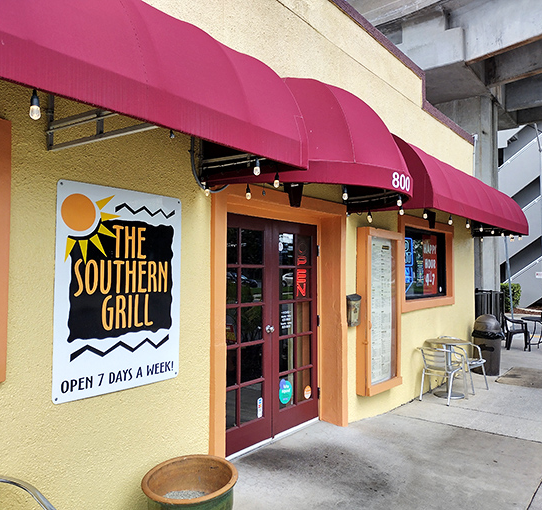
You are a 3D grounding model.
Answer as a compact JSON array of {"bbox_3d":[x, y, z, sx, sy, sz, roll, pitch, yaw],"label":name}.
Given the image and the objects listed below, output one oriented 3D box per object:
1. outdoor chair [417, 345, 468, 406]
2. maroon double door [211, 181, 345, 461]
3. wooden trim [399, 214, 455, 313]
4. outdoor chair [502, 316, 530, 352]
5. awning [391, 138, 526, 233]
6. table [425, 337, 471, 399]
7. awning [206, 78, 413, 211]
[{"bbox_3d":[2.242,1.555,7.018,0.560,0.710,0.580,-2,-3,41],"label":"outdoor chair"},{"bbox_3d":[0.098,0.588,4.763,0.238,2.265,2.026,-2,-3,37],"label":"maroon double door"},{"bbox_3d":[2.205,0.136,7.476,0.110,1.186,2.147,-2,-3,37],"label":"wooden trim"},{"bbox_3d":[5.580,1.755,12.094,0.570,0.800,0.580,-1,-2,22],"label":"outdoor chair"},{"bbox_3d":[2.544,-0.884,7.203,0.913,1.004,4.550,-2,-3,37],"label":"awning"},{"bbox_3d":[2.448,1.557,7.265,0.610,0.725,0.610,-2,-3,37],"label":"table"},{"bbox_3d":[0.600,-1.005,4.489,1.042,1.048,2.133,-2,-3,37],"label":"awning"}]

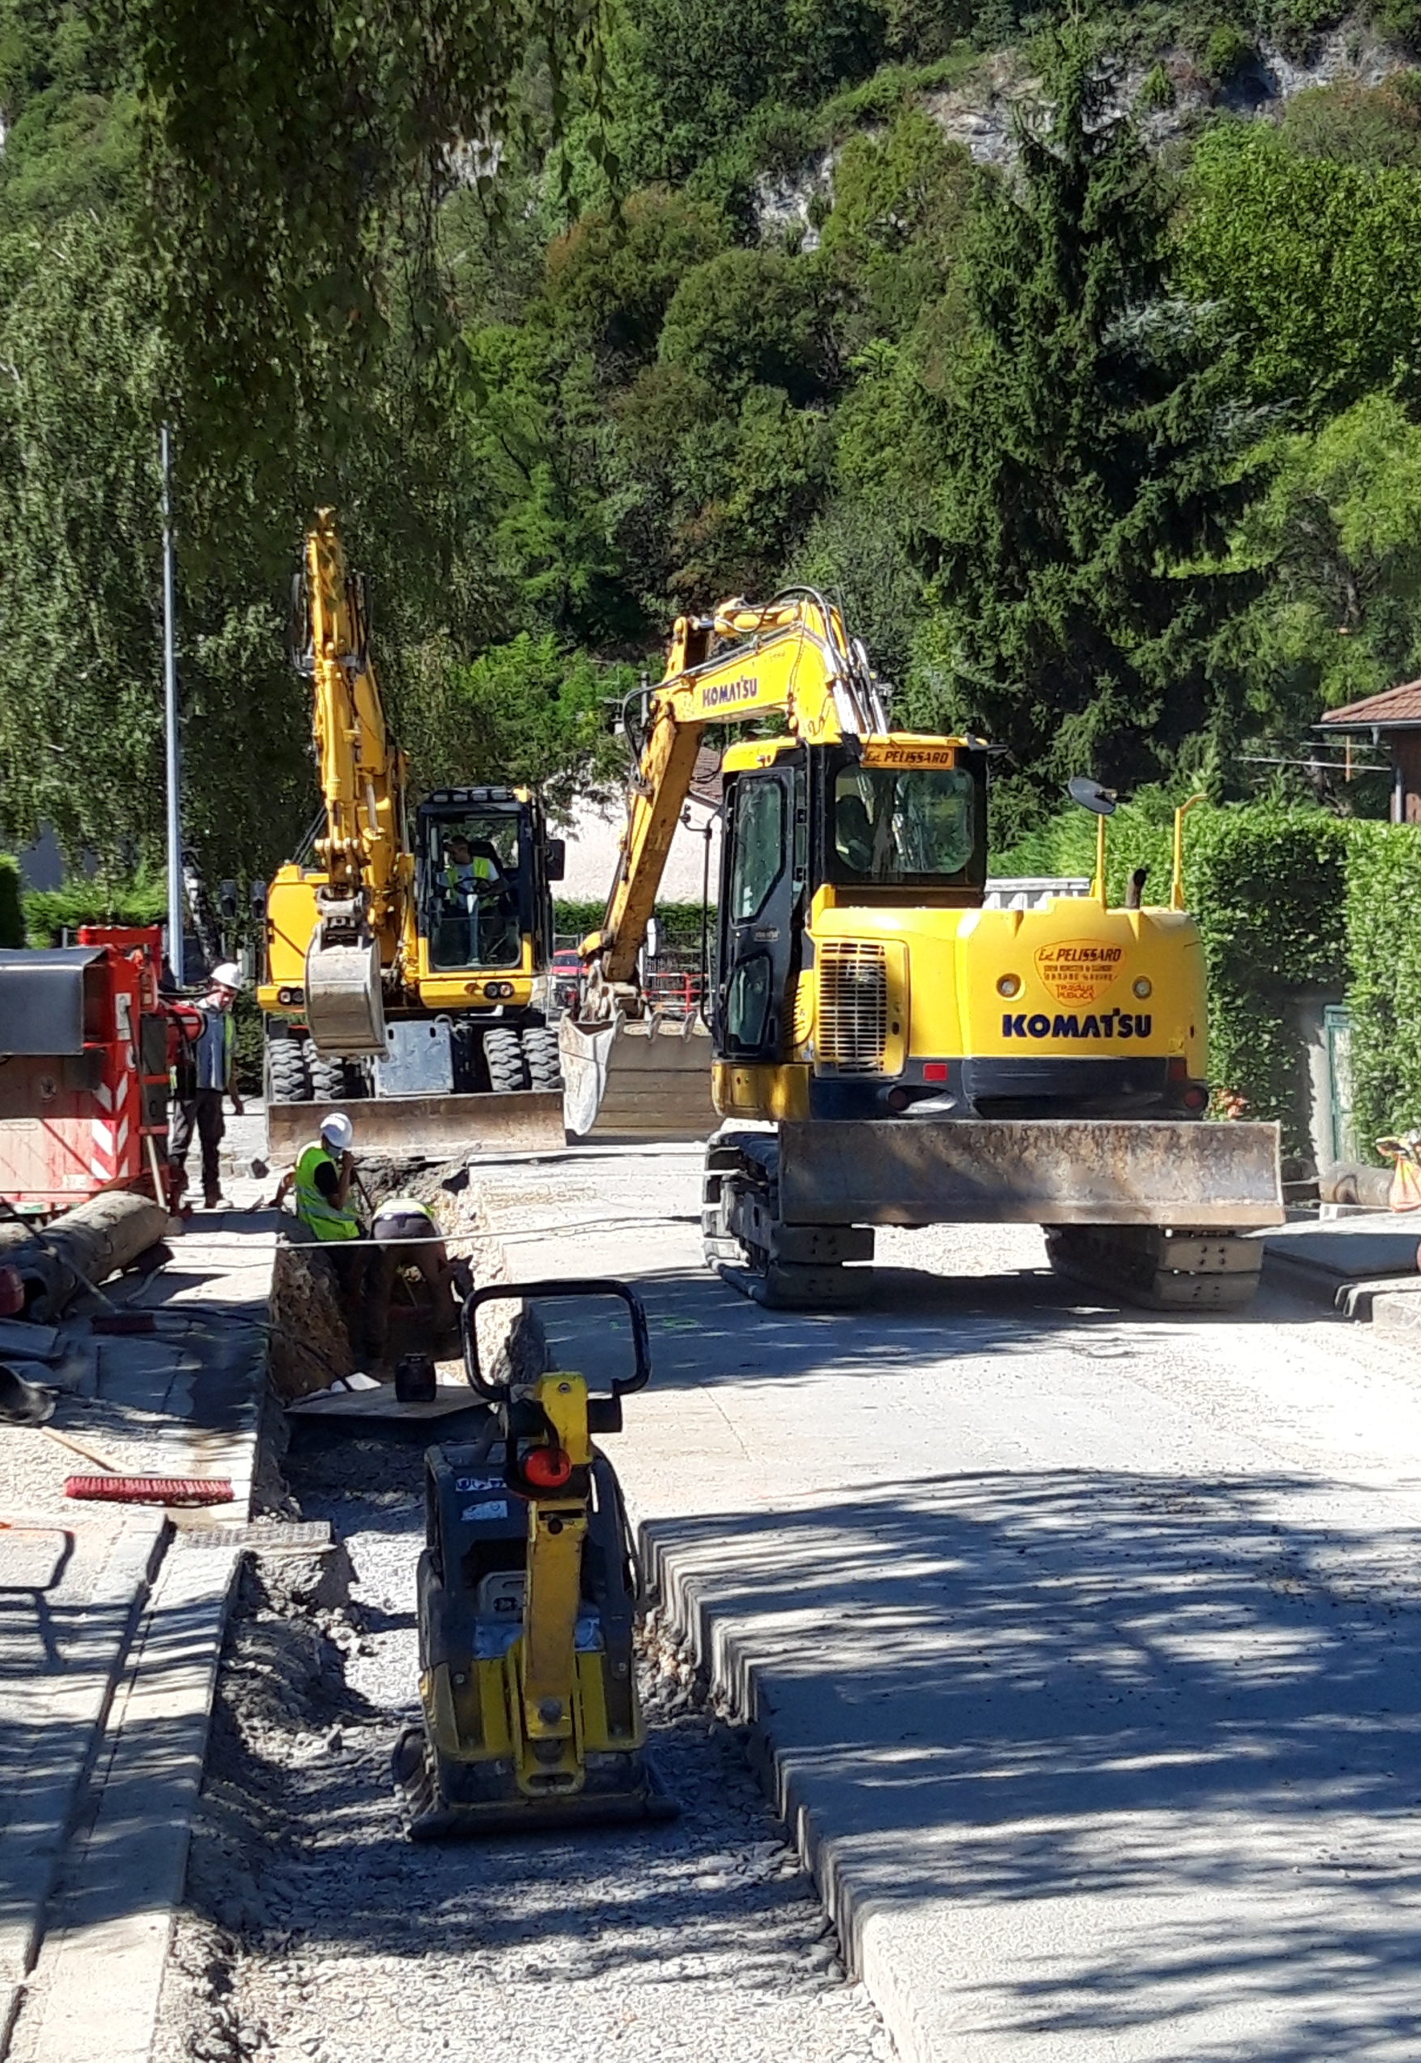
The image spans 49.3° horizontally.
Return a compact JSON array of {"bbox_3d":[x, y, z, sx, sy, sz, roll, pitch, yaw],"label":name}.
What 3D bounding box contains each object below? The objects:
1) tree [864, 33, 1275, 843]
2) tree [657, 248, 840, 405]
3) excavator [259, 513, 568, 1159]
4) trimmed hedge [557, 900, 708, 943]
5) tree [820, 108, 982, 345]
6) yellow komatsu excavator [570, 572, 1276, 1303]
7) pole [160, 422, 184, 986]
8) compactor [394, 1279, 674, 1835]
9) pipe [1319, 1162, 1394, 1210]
[{"bbox_3d":[6.049,-8.517,26.614,6.800,17.600,6.800,0,3,0],"label":"tree"},{"bbox_3d":[1.833,-33.974,75.000,8.800,8.000,8.500,0,3,0],"label":"tree"},{"bbox_3d":[-2.881,-1.540,14.340,2.650,5.000,6.100,-1,3,-7],"label":"excavator"},{"bbox_3d":[-1.451,-1.950,30.000,4.000,1.300,1.000,0,3,0],"label":"trimmed hedge"},{"bbox_3d":[10.477,-43.985,85.000,9.000,13.500,9.000,0,3,0],"label":"tree"},{"bbox_3d":[0.704,-0.903,10.068,2.800,4.100,6.700,-1,3,-20],"label":"yellow komatsu excavator"},{"bbox_3d":[-5.519,-2.699,15.884,0.200,7.200,0.200,0,3,0],"label":"pole"},{"bbox_3d":[-0.452,1.177,3.993,0.630,1.220,0.880,-1,3,-12],"label":"compactor"},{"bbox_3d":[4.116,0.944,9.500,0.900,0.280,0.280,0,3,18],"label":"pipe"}]

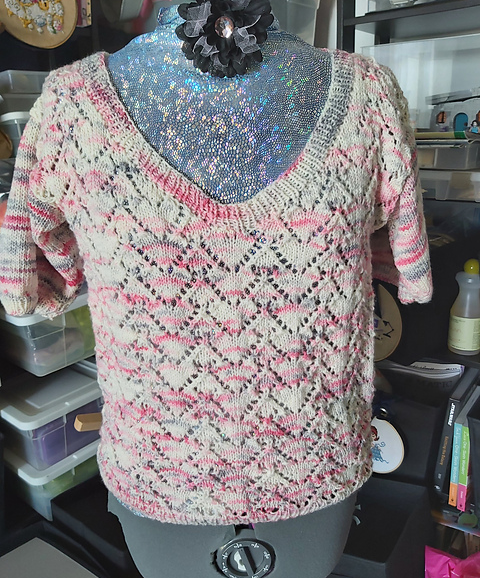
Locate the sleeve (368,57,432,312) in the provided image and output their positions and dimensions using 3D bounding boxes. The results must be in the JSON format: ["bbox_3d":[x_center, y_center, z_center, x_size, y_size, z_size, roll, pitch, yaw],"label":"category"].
[{"bbox_3d":[0.202,-0.132,0.605,0.095,0.275,0.135,-2,17,0],"label":"sleeve"}]

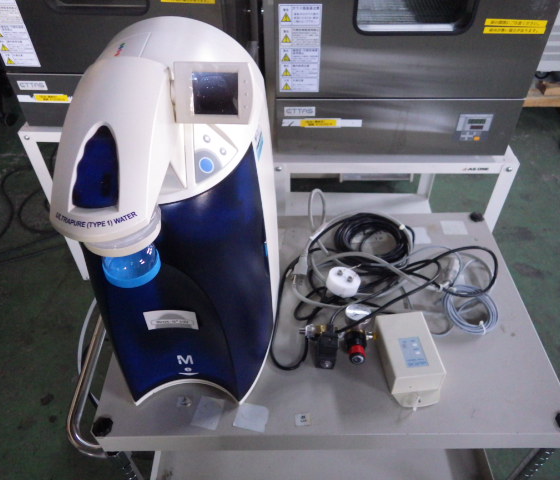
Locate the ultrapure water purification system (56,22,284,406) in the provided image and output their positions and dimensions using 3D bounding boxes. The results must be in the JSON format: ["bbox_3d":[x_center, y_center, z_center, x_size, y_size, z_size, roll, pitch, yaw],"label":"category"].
[{"bbox_3d":[-0.154,-0.012,0.645,0.295,0.530,0.380,-1,44,1],"label":"ultrapure water purification system"}]

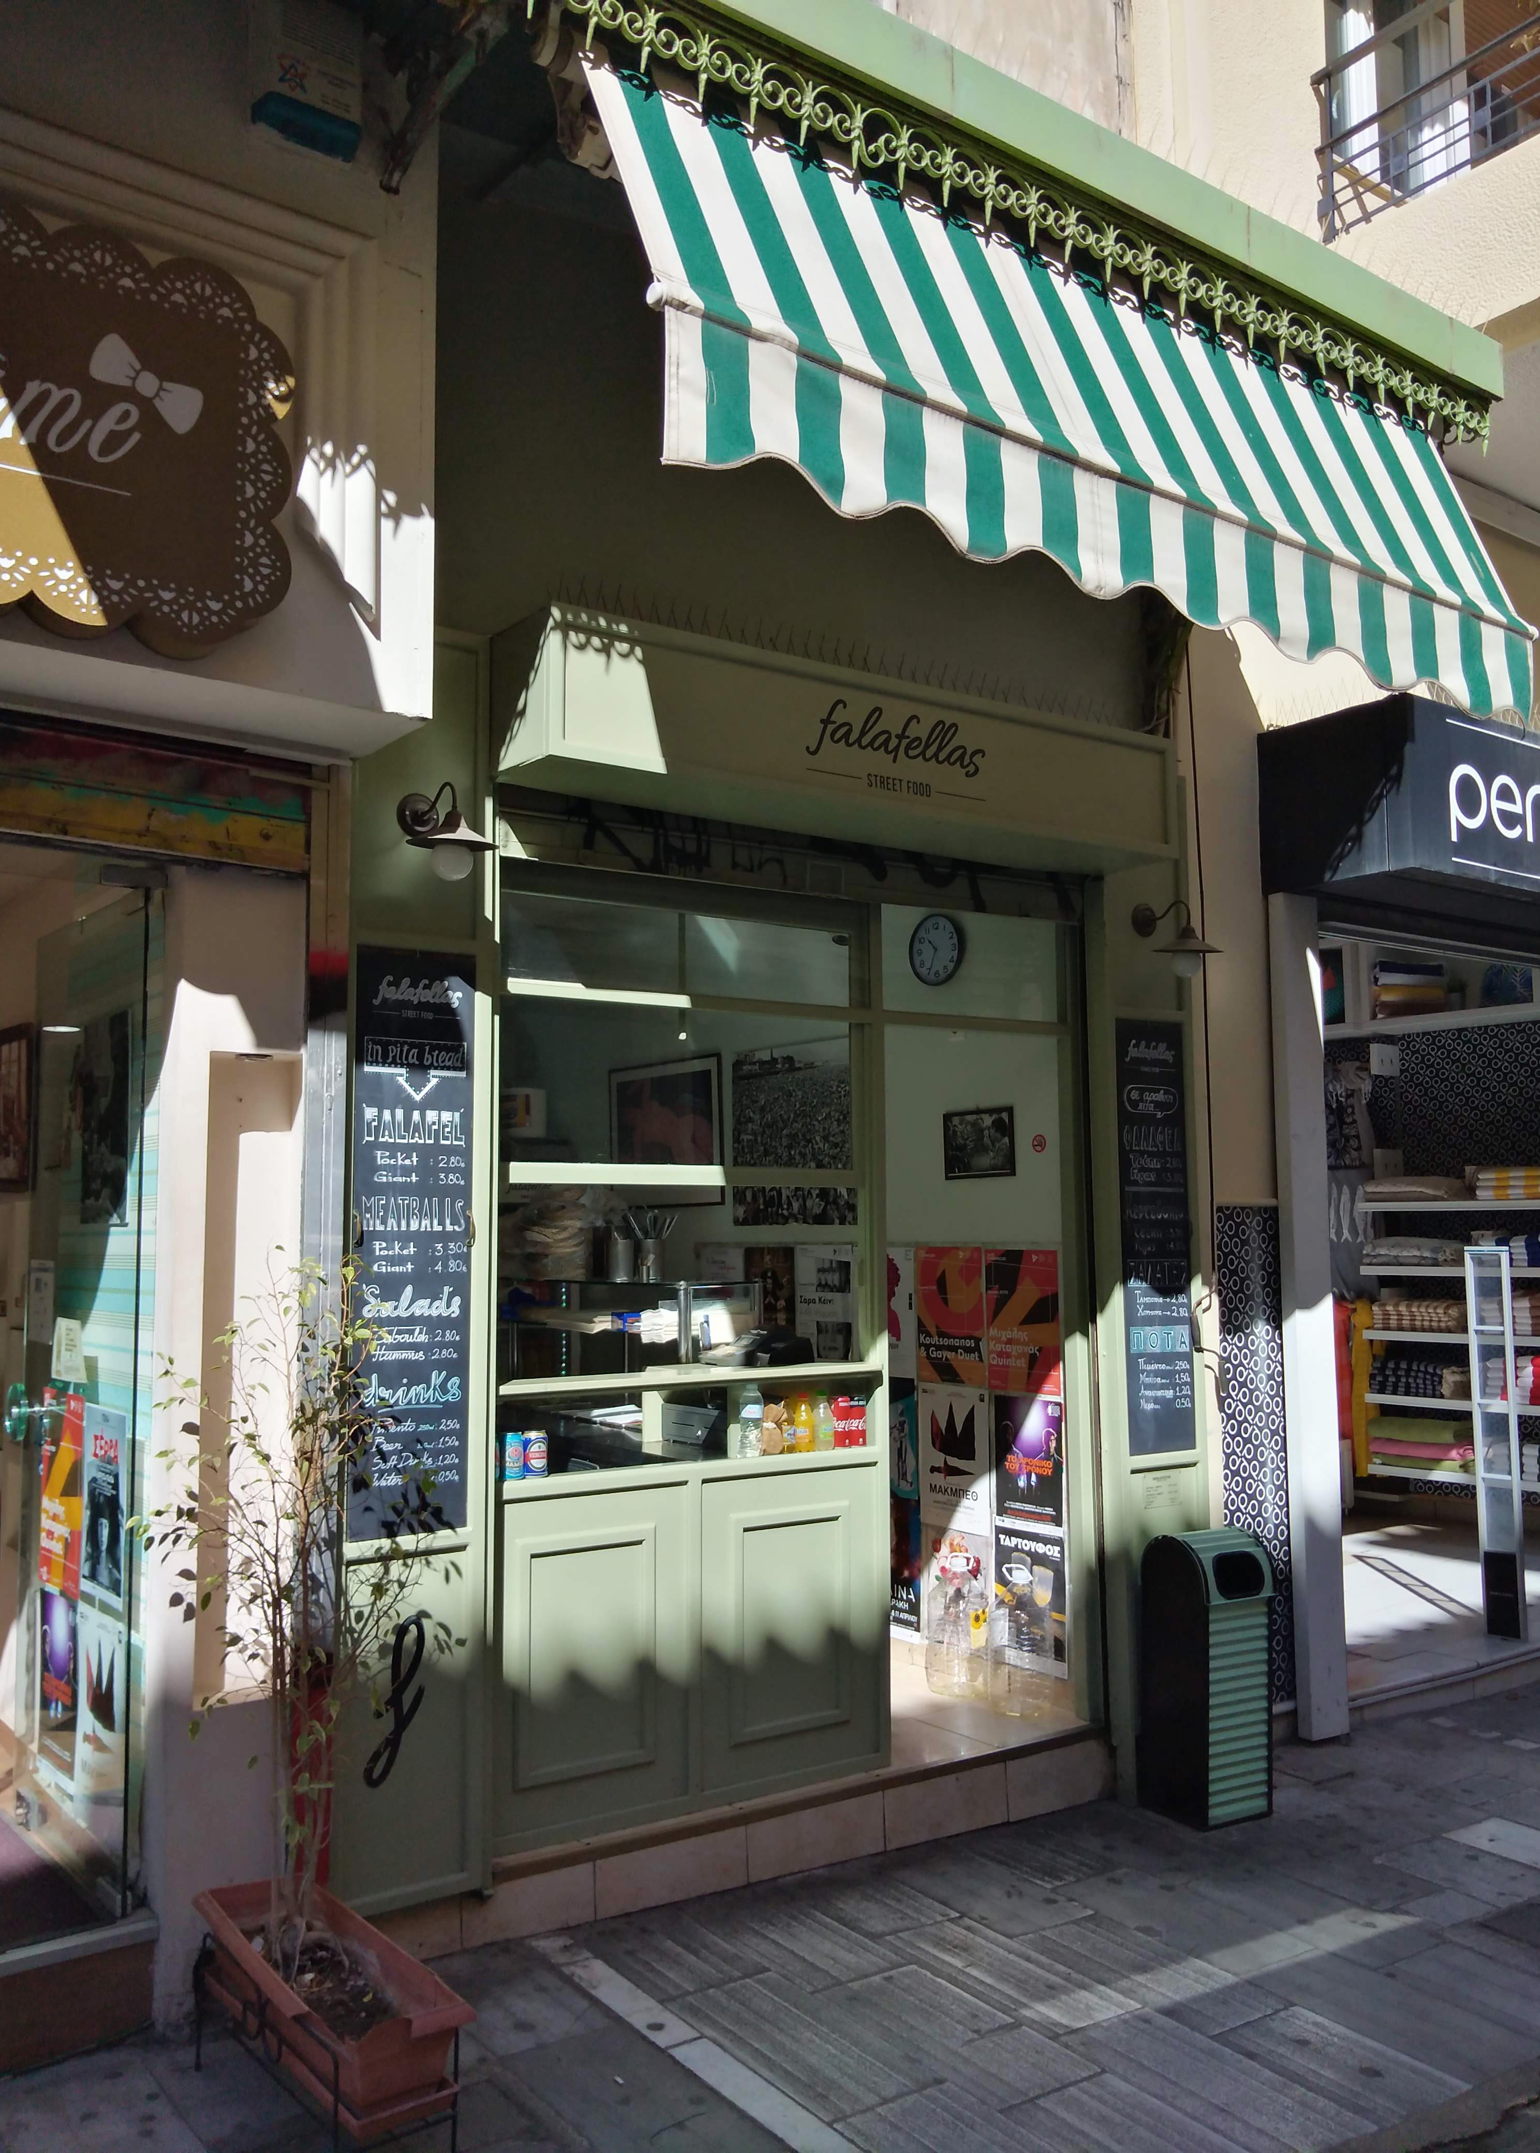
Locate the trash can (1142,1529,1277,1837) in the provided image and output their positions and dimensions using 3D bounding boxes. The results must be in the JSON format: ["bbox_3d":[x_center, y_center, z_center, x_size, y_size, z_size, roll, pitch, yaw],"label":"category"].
[{"bbox_3d":[1.400,1.899,5.175,0.323,0.861,0.265,6,-8,-36],"label":"trash can"}]

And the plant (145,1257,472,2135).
[{"bbox_3d":[-0.865,1.185,3.290,0.680,1.630,0.910,4,-7,-35],"label":"plant"}]

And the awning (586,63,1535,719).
[{"bbox_3d":[0.894,-1.563,3.964,2.915,1.090,0.380,4,-7,-35],"label":"awning"}]

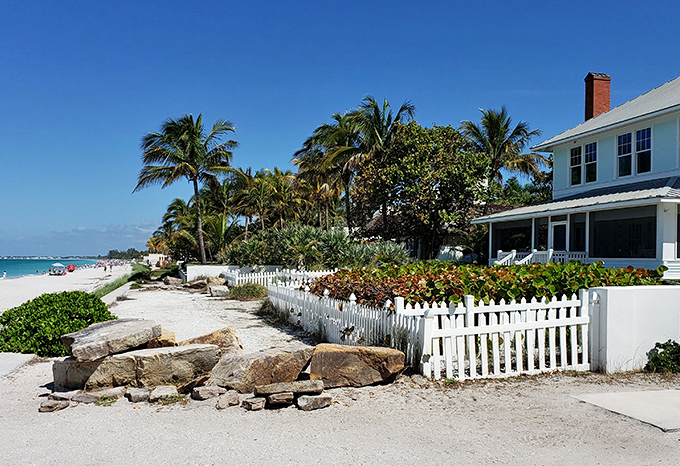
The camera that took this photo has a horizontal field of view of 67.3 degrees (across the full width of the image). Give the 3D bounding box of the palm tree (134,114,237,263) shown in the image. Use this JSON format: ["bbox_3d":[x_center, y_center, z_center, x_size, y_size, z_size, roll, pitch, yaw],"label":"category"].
[{"bbox_3d":[-11.200,-2.599,37.176,7.300,11.700,7.200,0,-3,0],"label":"palm tree"}]

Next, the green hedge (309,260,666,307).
[{"bbox_3d":[2.550,1.358,10.145,5.100,1.500,4.600,1,-3,-20],"label":"green hedge"}]

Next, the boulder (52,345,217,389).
[{"bbox_3d":[-2.630,1.739,6.743,1.970,0.385,0.550,1,-3,-24],"label":"boulder"}]

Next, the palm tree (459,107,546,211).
[{"bbox_3d":[11.068,-2.683,35.173,6.200,12.000,6.000,0,-3,0],"label":"palm tree"}]

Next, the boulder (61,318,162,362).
[{"bbox_3d":[-3.020,1.428,6.737,1.250,0.420,0.800,0,-3,-8],"label":"boulder"}]

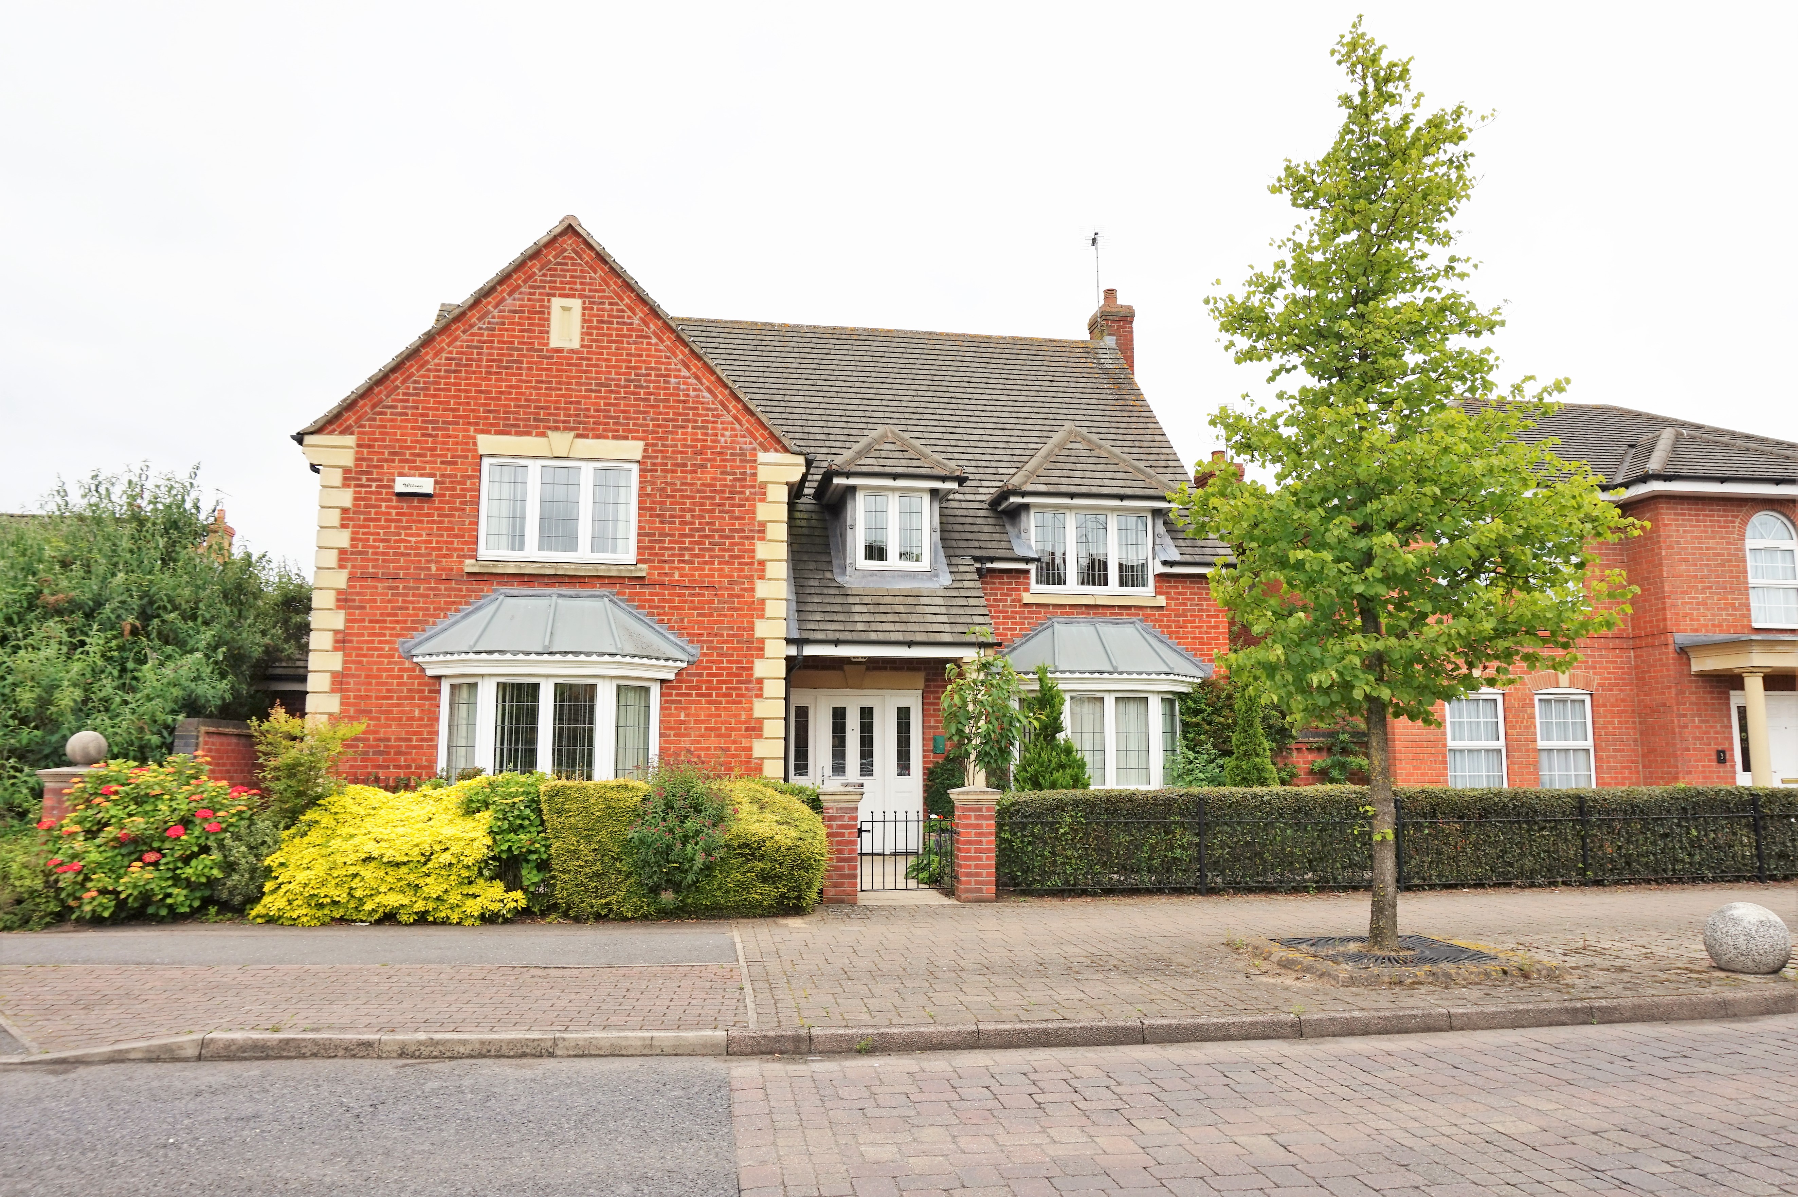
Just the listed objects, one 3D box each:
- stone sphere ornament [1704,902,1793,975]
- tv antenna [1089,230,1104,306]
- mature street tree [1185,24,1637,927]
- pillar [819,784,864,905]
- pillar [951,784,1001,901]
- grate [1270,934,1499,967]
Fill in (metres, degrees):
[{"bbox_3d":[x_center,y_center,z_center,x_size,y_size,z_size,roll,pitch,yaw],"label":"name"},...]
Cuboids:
[{"bbox_3d":[5.601,2.245,7.914,0.470,0.465,0.470,1,-7,-9],"label":"stone sphere ornament"},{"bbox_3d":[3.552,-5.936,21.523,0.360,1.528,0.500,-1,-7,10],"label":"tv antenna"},{"bbox_3d":[3.739,-1.051,9.237,3.300,7.278,3.300,1,-7,-9],"label":"mature street tree"},{"bbox_3d":[-0.558,2.319,11.307,0.420,1.067,0.420,1,-7,-9],"label":"pillar"},{"bbox_3d":[0.724,2.344,11.471,0.420,1.066,0.420,1,-7,-9],"label":"pillar"},{"bbox_3d":[3.493,2.546,8.598,1.210,0.050,1.140,1,-7,-9],"label":"grate"}]

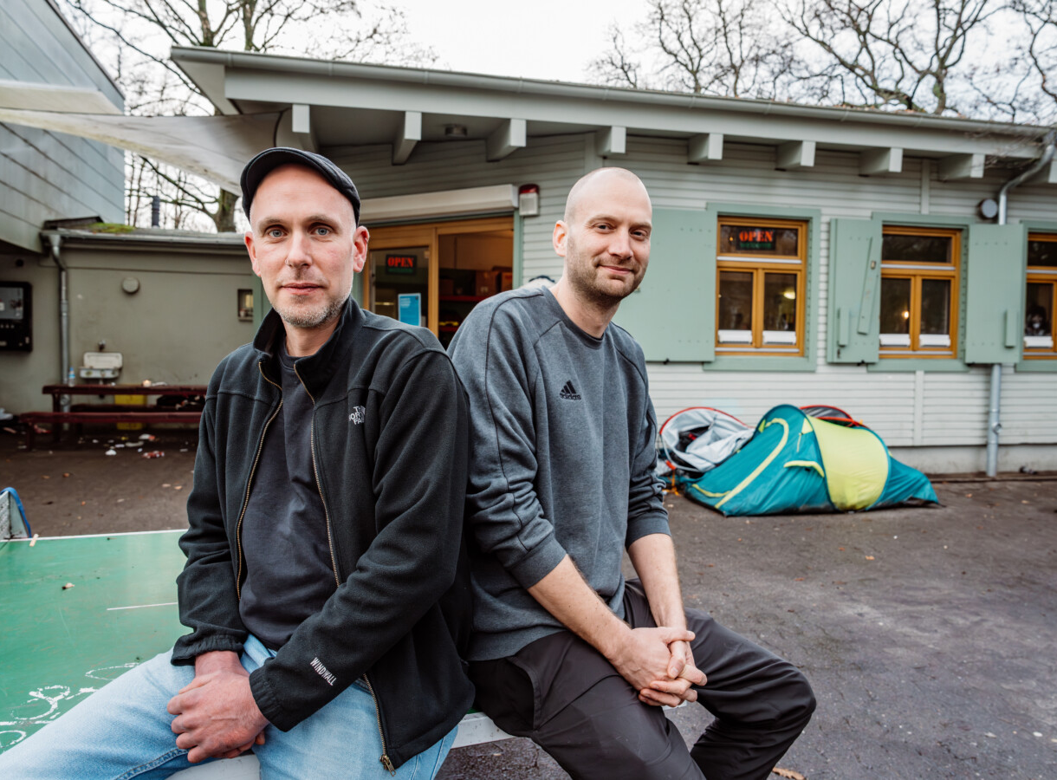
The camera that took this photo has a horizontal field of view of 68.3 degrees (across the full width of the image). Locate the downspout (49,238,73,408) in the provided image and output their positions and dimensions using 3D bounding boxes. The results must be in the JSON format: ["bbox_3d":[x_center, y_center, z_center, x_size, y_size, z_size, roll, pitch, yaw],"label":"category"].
[{"bbox_3d":[-7.451,-0.908,12.377,0.220,3.130,0.360,0,3,-17],"label":"downspout"}]

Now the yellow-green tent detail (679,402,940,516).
[{"bbox_3d":[2.468,0.559,7.150,2.120,0.875,1.200,0,3,-13],"label":"yellow-green tent detail"}]

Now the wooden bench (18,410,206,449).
[{"bbox_3d":[-5.286,0.547,10.411,2.550,0.445,0.400,0,3,-12],"label":"wooden bench"}]

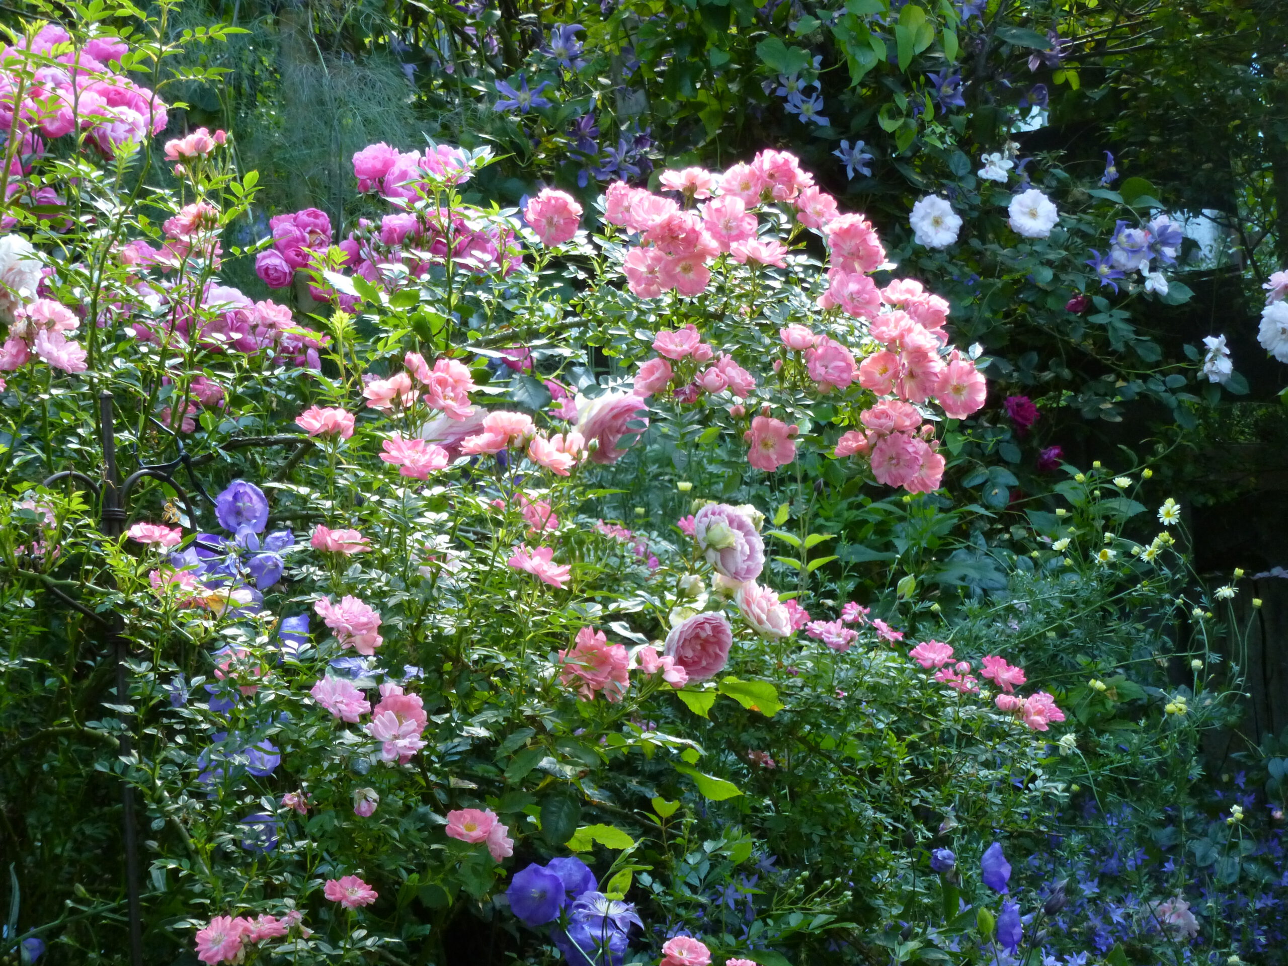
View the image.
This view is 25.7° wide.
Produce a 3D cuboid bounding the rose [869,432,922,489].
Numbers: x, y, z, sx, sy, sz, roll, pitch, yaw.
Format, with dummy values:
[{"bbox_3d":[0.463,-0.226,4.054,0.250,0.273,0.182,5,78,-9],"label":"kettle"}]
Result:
[{"bbox_3d":[0.264,-0.025,2.960,0.058,0.058,0.029,1,6,6],"label":"rose"}]

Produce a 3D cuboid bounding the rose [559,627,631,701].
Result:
[{"bbox_3d":[-0.048,0.184,2.800,0.074,0.074,0.044,1,-17,6],"label":"rose"}]

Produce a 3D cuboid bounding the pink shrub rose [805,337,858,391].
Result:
[{"bbox_3d":[0.189,-0.120,2.850,0.051,0.051,0.038,1,8,9],"label":"pink shrub rose"}]

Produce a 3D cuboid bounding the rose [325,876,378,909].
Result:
[{"bbox_3d":[-0.286,0.401,2.750,0.048,0.020,0.048,7,30,0],"label":"rose"}]

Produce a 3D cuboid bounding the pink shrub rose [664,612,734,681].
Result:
[{"bbox_3d":[0.051,0.164,2.850,0.071,0.071,0.043,-3,6,-17],"label":"pink shrub rose"}]

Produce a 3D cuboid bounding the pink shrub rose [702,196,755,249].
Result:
[{"bbox_3d":[0.089,-0.277,3.000,0.059,0.059,0.029,0,0,-3],"label":"pink shrub rose"}]

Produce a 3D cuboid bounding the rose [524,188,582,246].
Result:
[{"bbox_3d":[-0.096,-0.283,3.000,0.062,0.062,0.031,1,6,6],"label":"rose"}]

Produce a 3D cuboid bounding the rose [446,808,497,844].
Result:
[{"bbox_3d":[-0.169,0.339,2.770,0.045,0.020,0.045,1,50,9],"label":"rose"}]

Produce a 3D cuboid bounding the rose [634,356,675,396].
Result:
[{"bbox_3d":[0.015,-0.108,2.980,0.042,0.032,0.042,-28,30,0],"label":"rose"}]

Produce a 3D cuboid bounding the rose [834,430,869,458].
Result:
[{"bbox_3d":[0.221,-0.039,2.970,0.035,0.023,0.035,-19,24,0],"label":"rose"}]

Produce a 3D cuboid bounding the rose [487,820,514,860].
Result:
[{"bbox_3d":[-0.141,0.348,2.750,0.030,0.040,0.040,2,8,15],"label":"rose"}]

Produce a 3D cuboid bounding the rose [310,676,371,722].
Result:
[{"bbox_3d":[-0.301,0.217,2.780,0.059,0.027,0.059,25,34,0],"label":"rose"}]

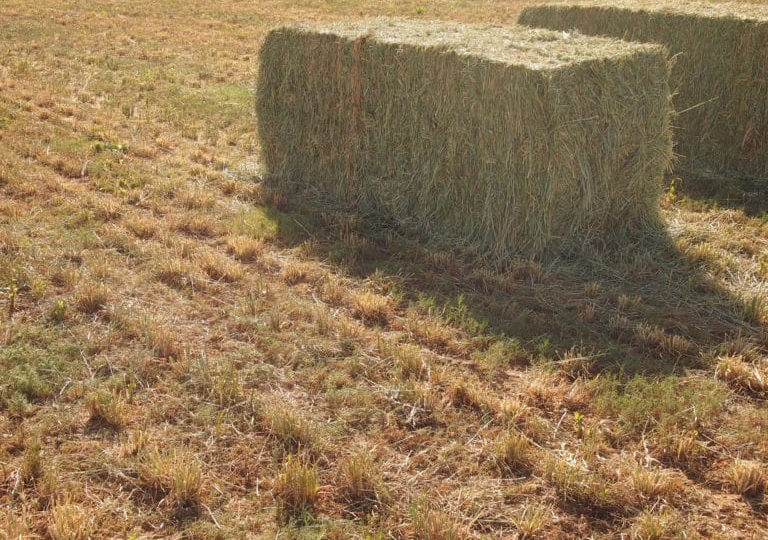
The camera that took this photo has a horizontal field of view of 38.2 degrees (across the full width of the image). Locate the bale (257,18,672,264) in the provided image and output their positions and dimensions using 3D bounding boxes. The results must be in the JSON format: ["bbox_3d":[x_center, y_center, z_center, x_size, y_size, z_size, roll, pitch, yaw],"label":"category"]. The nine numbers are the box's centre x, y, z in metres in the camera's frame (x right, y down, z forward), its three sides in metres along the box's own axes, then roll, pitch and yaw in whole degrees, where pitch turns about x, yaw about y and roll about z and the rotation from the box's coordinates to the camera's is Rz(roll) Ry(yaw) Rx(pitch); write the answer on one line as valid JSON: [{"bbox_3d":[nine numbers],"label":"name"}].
[{"bbox_3d":[0.374,-0.820,6.143,0.933,0.890,2.099,-17,25,-40],"label":"bale"}]

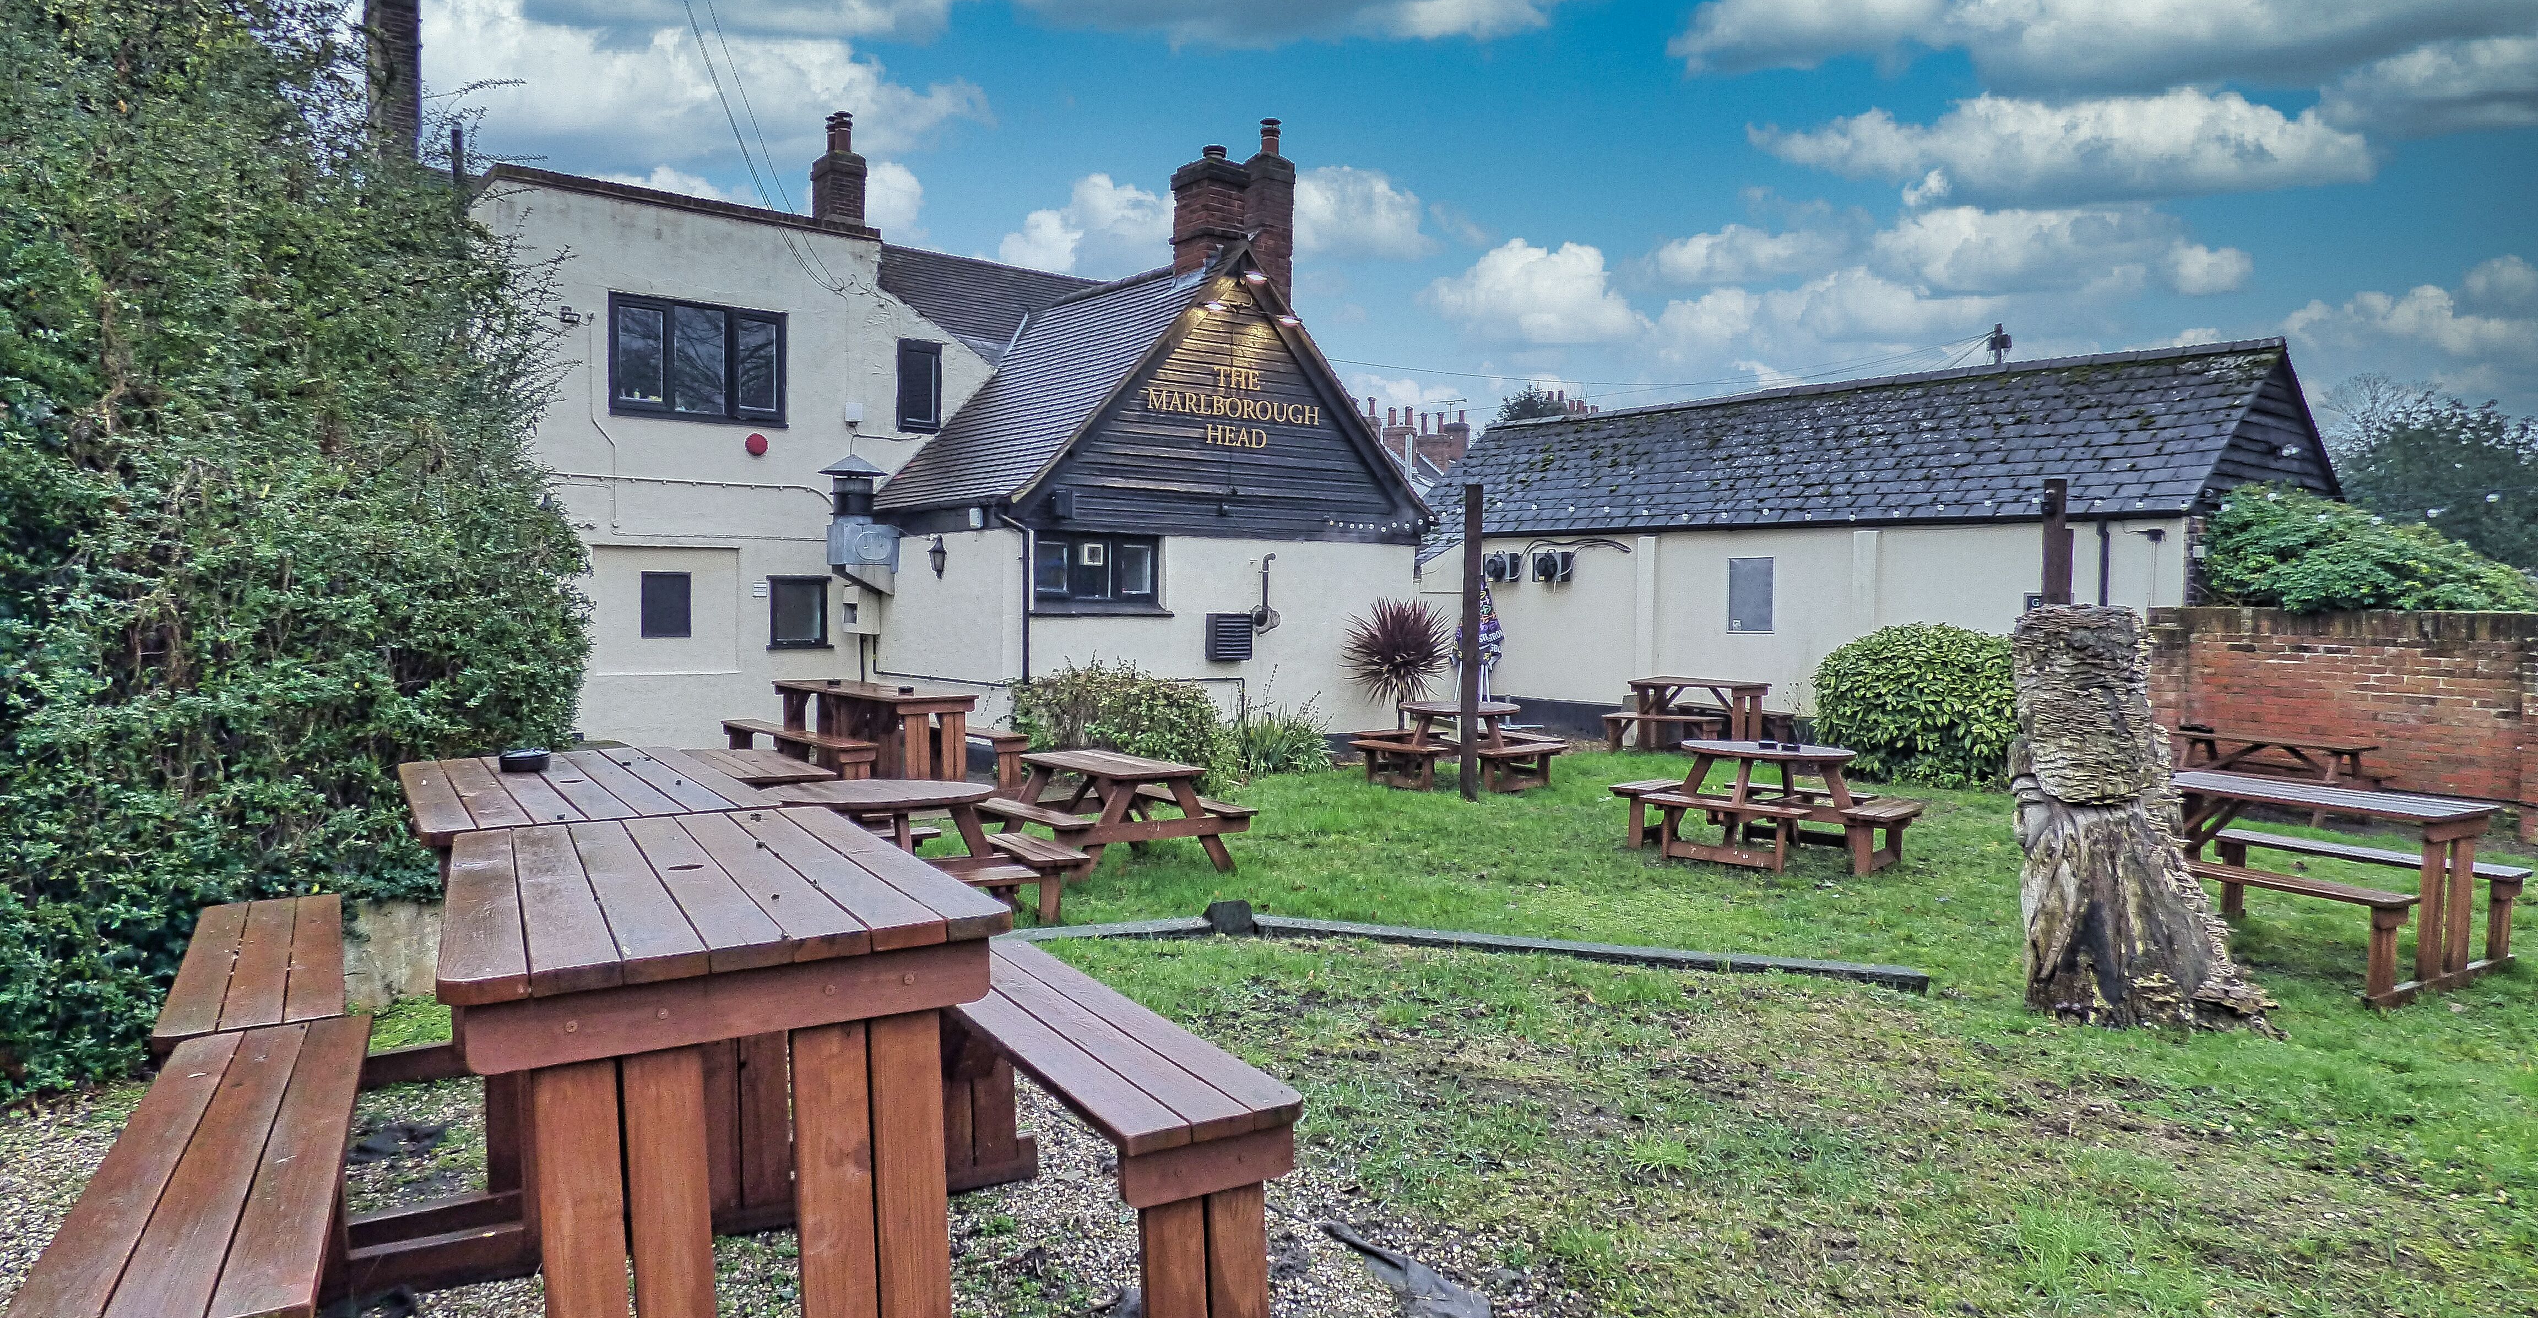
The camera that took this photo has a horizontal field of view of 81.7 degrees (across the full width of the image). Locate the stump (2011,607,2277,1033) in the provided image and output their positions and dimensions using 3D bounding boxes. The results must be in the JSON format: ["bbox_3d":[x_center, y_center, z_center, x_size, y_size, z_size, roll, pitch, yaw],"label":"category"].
[{"bbox_3d":[3.570,0.610,6.100,0.800,1.640,0.900,-1,3,-30],"label":"stump"}]

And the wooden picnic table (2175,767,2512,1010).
[{"bbox_3d":[5.065,1.050,7.197,1.410,0.790,1.340,-1,4,-29],"label":"wooden picnic table"}]

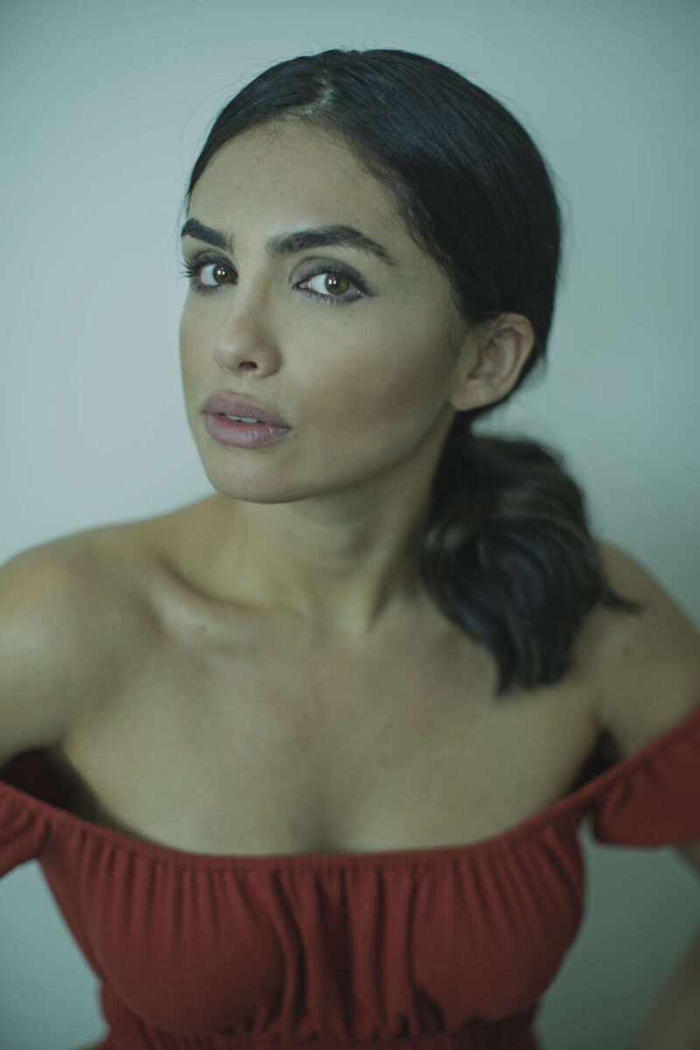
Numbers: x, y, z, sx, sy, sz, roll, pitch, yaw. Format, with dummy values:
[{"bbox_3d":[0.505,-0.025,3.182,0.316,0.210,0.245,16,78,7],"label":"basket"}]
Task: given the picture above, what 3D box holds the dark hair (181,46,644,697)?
[{"bbox_3d":[0.031,-0.081,0.800,0.195,0.355,0.220,0,0,31],"label":"dark hair"}]

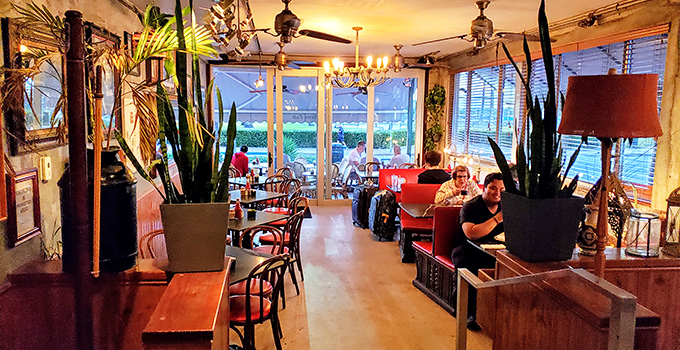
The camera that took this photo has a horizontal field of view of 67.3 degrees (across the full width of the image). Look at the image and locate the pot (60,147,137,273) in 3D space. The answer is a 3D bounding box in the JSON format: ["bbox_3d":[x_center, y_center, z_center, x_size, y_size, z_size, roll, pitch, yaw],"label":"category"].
[{"bbox_3d":[-1.222,0.152,2.613,0.345,0.600,0.345,-3,8,-24],"label":"pot"}]

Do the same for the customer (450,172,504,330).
[{"bbox_3d":[1.382,0.648,4.720,0.550,1.280,0.780,-1,8,-14],"label":"customer"}]

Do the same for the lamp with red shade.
[{"bbox_3d":[1.316,0.366,2.566,0.500,1.750,0.500,4,8,24],"label":"lamp with red shade"}]

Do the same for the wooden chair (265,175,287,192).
[{"bbox_3d":[-1.136,0.444,8.343,0.420,0.880,0.500,-6,10,-44],"label":"wooden chair"}]

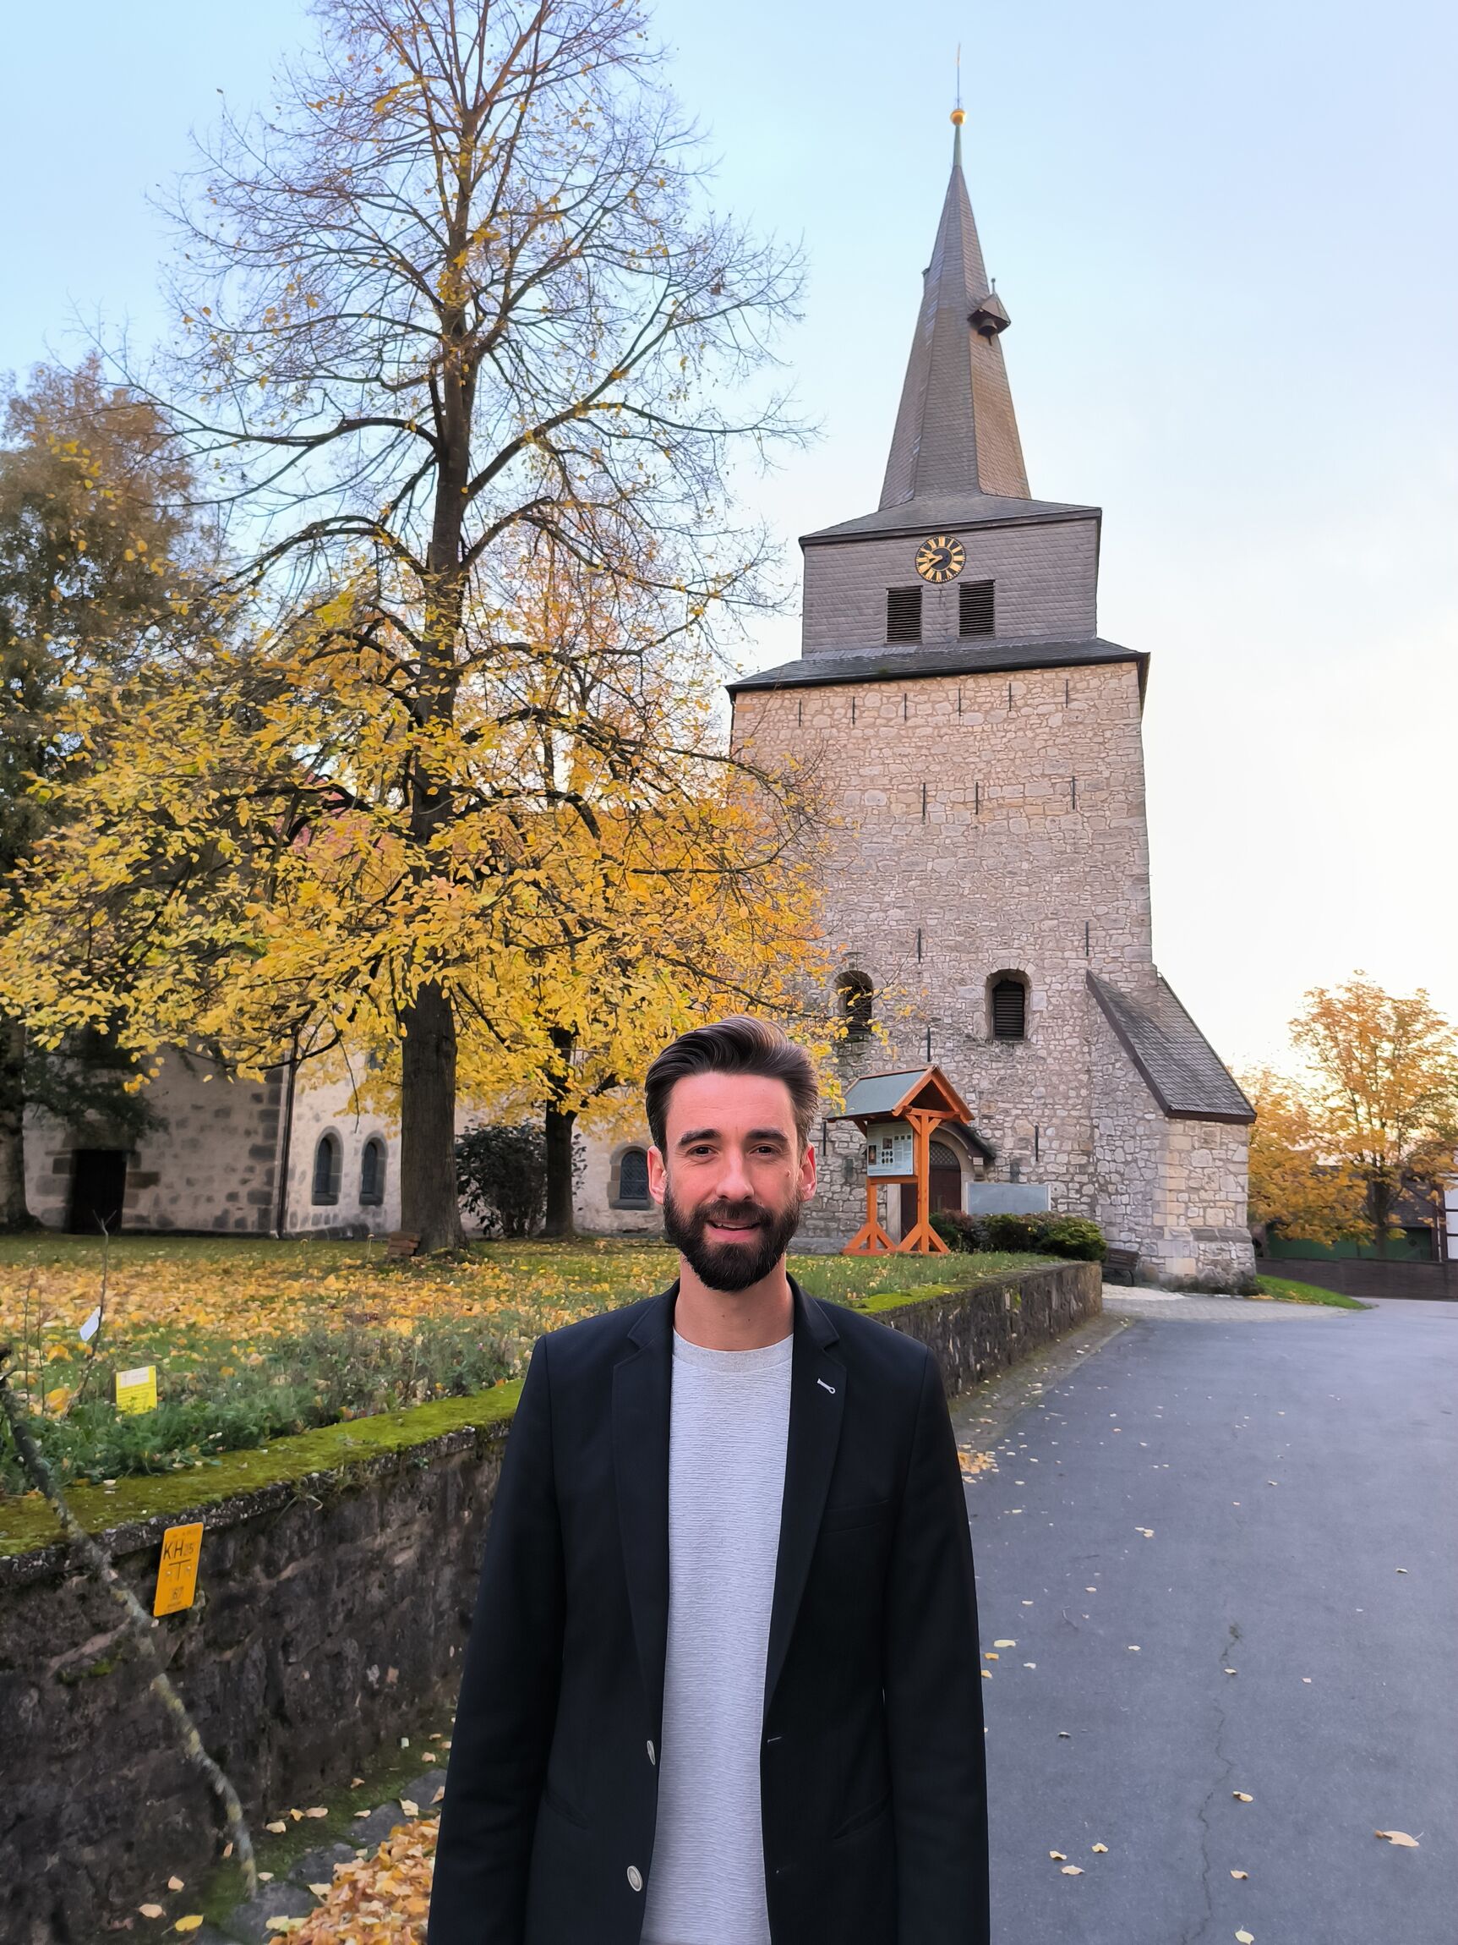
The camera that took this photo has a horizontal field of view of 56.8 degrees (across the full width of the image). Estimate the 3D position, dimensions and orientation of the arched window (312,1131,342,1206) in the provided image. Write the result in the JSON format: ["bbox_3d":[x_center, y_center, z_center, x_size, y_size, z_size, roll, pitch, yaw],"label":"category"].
[{"bbox_3d":[-9.218,4.453,30.538,0.300,1.657,1.108,-1,-11,15],"label":"arched window"}]

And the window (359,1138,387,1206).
[{"bbox_3d":[-8.699,4.792,32.482,0.300,1.691,1.125,-1,-11,15],"label":"window"}]

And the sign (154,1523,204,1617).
[{"bbox_3d":[-1.381,1.499,3.389,0.010,0.200,0.140,-2,-14,19],"label":"sign"}]

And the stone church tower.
[{"bbox_3d":[7.255,-9.519,38.180,12.500,35.100,11.600,-1,-11,15],"label":"stone church tower"}]

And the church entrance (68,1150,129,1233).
[{"bbox_3d":[-13.953,4.916,30.063,1.440,1.909,0.300,-1,-11,15],"label":"church entrance"}]

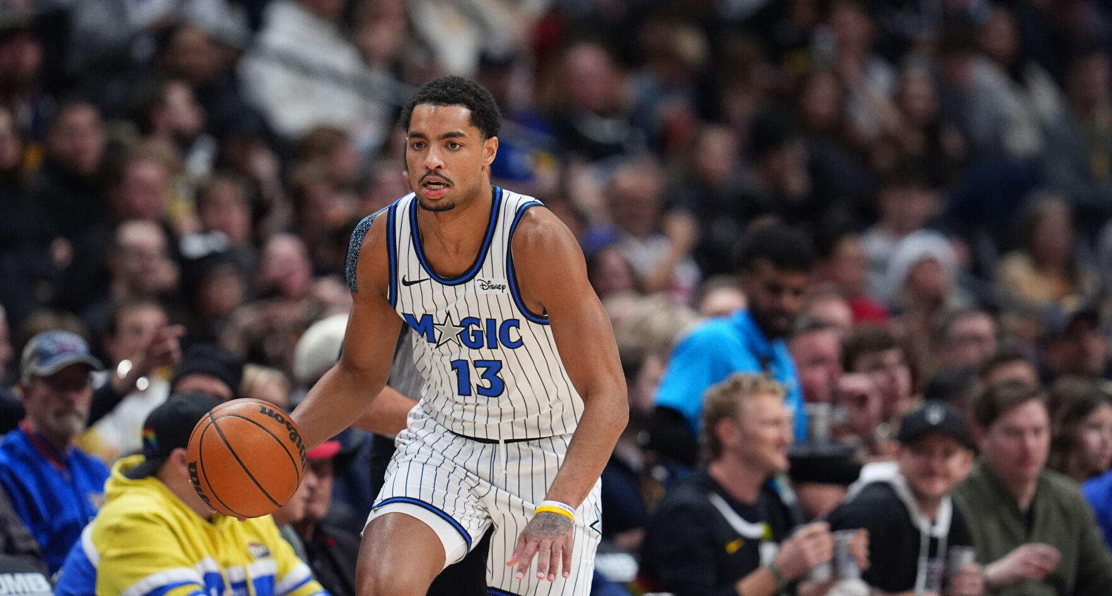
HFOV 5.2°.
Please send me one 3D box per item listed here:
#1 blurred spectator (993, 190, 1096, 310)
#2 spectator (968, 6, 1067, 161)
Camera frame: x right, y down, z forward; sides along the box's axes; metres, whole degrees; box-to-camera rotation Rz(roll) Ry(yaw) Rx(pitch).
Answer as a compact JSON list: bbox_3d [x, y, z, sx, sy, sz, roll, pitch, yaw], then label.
[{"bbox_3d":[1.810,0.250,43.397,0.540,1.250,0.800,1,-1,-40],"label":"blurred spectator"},{"bbox_3d":[1.767,-0.473,46.700,0.550,1.270,0.800,1,-1,-42],"label":"spectator"}]

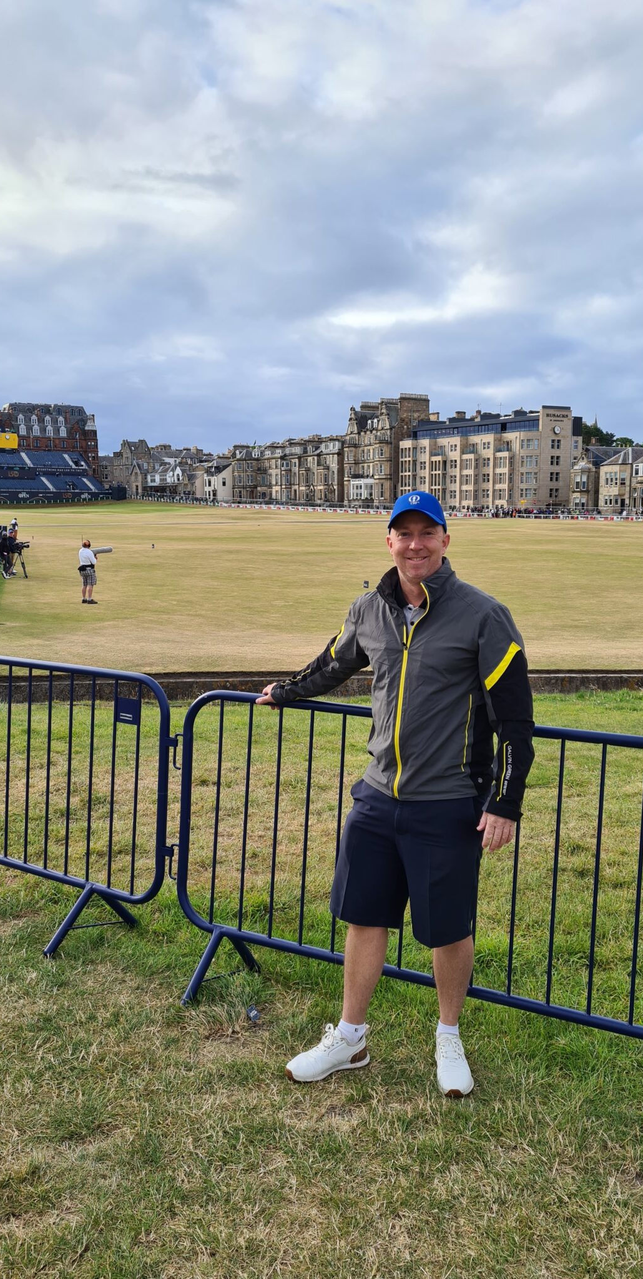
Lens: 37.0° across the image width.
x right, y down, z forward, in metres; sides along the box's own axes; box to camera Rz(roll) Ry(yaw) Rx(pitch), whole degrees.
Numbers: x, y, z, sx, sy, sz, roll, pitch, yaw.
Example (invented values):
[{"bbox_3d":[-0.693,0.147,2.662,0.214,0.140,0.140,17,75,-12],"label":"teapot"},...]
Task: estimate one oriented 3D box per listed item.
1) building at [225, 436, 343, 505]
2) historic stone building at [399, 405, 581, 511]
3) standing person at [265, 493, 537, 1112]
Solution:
[{"bbox_3d":[-5.550,-43.742,252.310,12.500,16.100,52.000,-6,10,-34],"label":"building"},{"bbox_3d":[33.714,-35.852,195.398,12.500,19.300,41.500,-6,10,-34],"label":"historic stone building"},{"bbox_3d":[0.204,0.451,2.927,0.860,1.790,0.500,2,9,18],"label":"standing person"}]

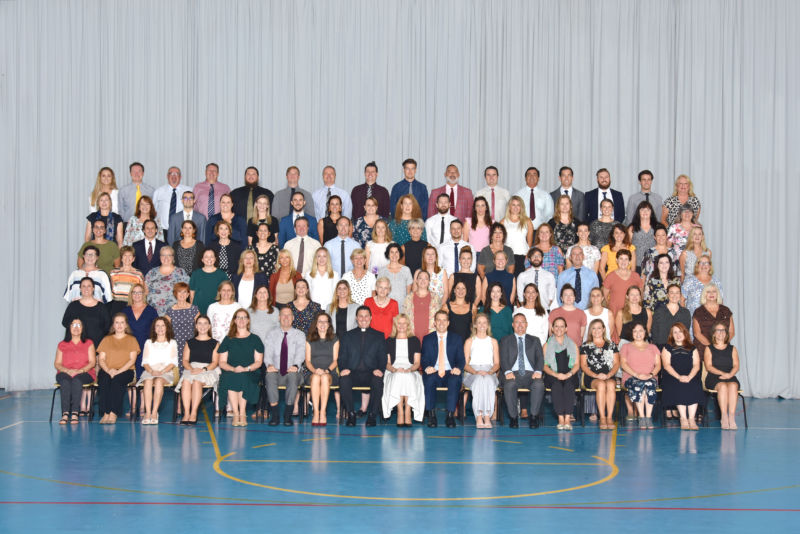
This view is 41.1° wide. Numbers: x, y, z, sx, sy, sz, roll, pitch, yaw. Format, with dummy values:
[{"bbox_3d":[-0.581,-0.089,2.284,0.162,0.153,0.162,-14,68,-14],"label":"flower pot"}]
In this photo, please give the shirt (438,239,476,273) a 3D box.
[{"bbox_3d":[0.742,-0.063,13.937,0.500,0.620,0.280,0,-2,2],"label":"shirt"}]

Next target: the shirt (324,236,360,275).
[{"bbox_3d":[-0.740,-0.067,13.891,0.510,0.660,0.280,1,-2,-2],"label":"shirt"}]

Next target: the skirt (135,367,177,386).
[{"bbox_3d":[-2.846,1.280,12.468,0.460,0.280,0.500,1,-2,-6],"label":"skirt"}]

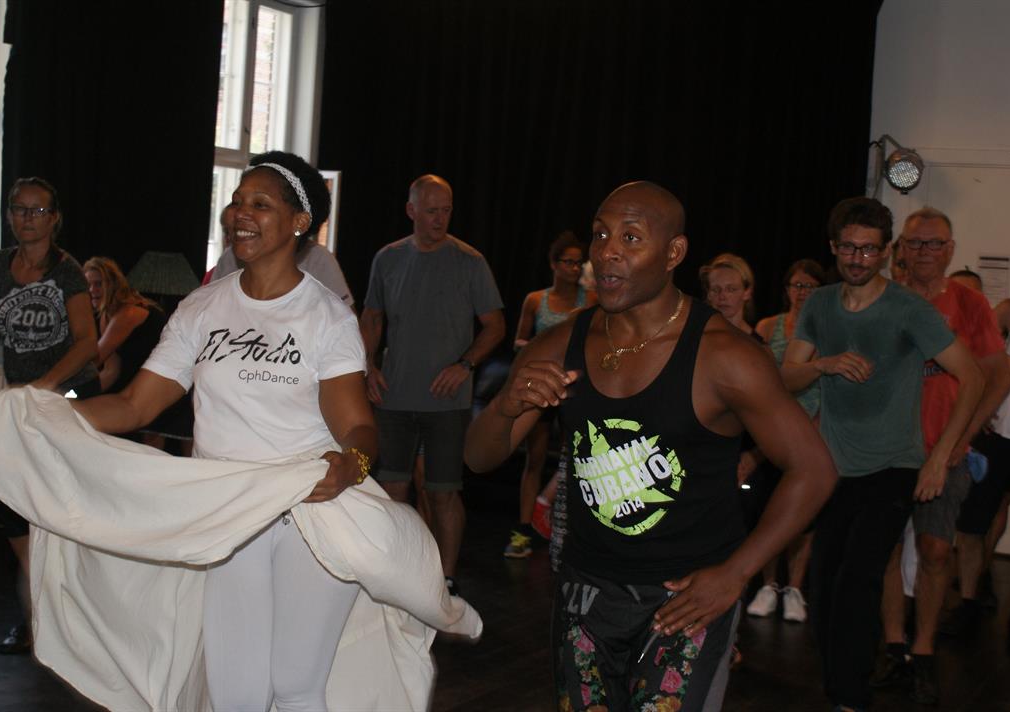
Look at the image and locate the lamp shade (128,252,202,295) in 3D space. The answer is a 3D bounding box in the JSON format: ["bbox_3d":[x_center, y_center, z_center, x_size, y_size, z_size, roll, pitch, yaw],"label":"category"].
[{"bbox_3d":[-1.924,-0.465,7.000,0.430,0.245,0.430,3,3,-15],"label":"lamp shade"}]

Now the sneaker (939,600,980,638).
[{"bbox_3d":[1.938,1.128,5.300,0.110,0.120,0.290,5,3,33],"label":"sneaker"}]

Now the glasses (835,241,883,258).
[{"bbox_3d":[1.155,-0.349,4.050,0.143,0.046,0.140,5,13,22],"label":"glasses"}]

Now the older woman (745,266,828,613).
[{"bbox_3d":[1.255,0.336,5.500,0.500,1.600,0.380,4,3,9],"label":"older woman"}]

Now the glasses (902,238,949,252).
[{"bbox_3d":[1.470,-0.389,4.340,0.145,0.045,0.140,5,6,24],"label":"glasses"}]

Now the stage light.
[{"bbox_3d":[2.211,-1.067,7.000,0.290,0.360,0.300,4,18,21],"label":"stage light"}]

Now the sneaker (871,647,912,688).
[{"bbox_3d":[1.402,1.132,4.530,0.110,0.115,0.290,5,3,35],"label":"sneaker"}]

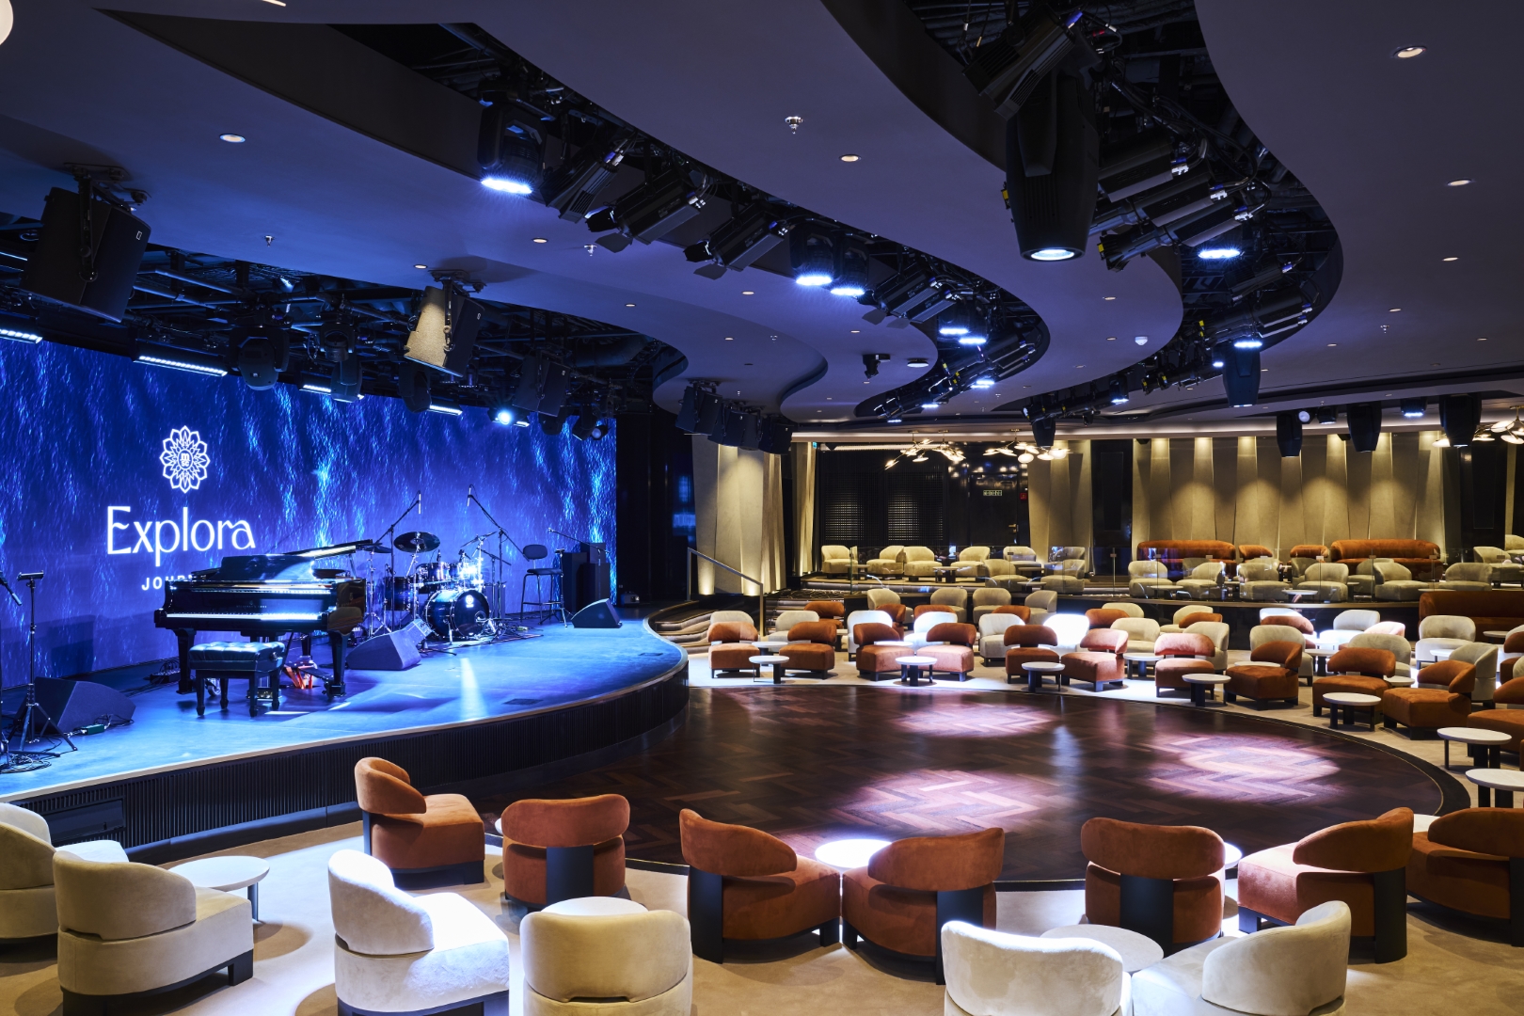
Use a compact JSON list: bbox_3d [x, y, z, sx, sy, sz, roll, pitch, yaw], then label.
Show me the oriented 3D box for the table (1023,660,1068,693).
[{"bbox_3d":[3.477,2.083,13.550,0.530,0.310,0.530,0,0,0],"label":"table"}]

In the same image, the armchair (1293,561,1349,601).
[{"bbox_3d":[9.020,1.235,17.700,0.680,0.710,0.700,0,0,42],"label":"armchair"}]

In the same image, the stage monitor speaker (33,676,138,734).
[{"bbox_3d":[-5.121,1.455,8.268,0.434,0.365,0.552,0,0,27],"label":"stage monitor speaker"}]

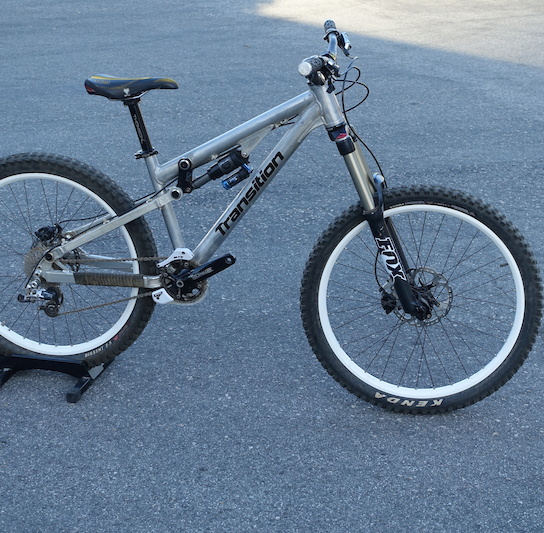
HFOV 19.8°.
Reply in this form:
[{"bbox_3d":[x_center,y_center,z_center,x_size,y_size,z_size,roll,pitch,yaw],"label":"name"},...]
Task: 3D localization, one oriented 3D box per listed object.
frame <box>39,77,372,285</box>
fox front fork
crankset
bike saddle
[{"bbox_3d":[-0.236,-0.234,4.372,0.900,0.625,0.170,5,22,13],"label":"frame"},{"bbox_3d":[0.313,-0.128,4.264,0.115,0.565,0.175,-17,15,11],"label":"fox front fork"},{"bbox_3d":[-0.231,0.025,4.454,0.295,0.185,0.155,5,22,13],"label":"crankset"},{"bbox_3d":[-0.389,-0.499,4.310,0.270,0.075,0.140,5,22,13],"label":"bike saddle"}]

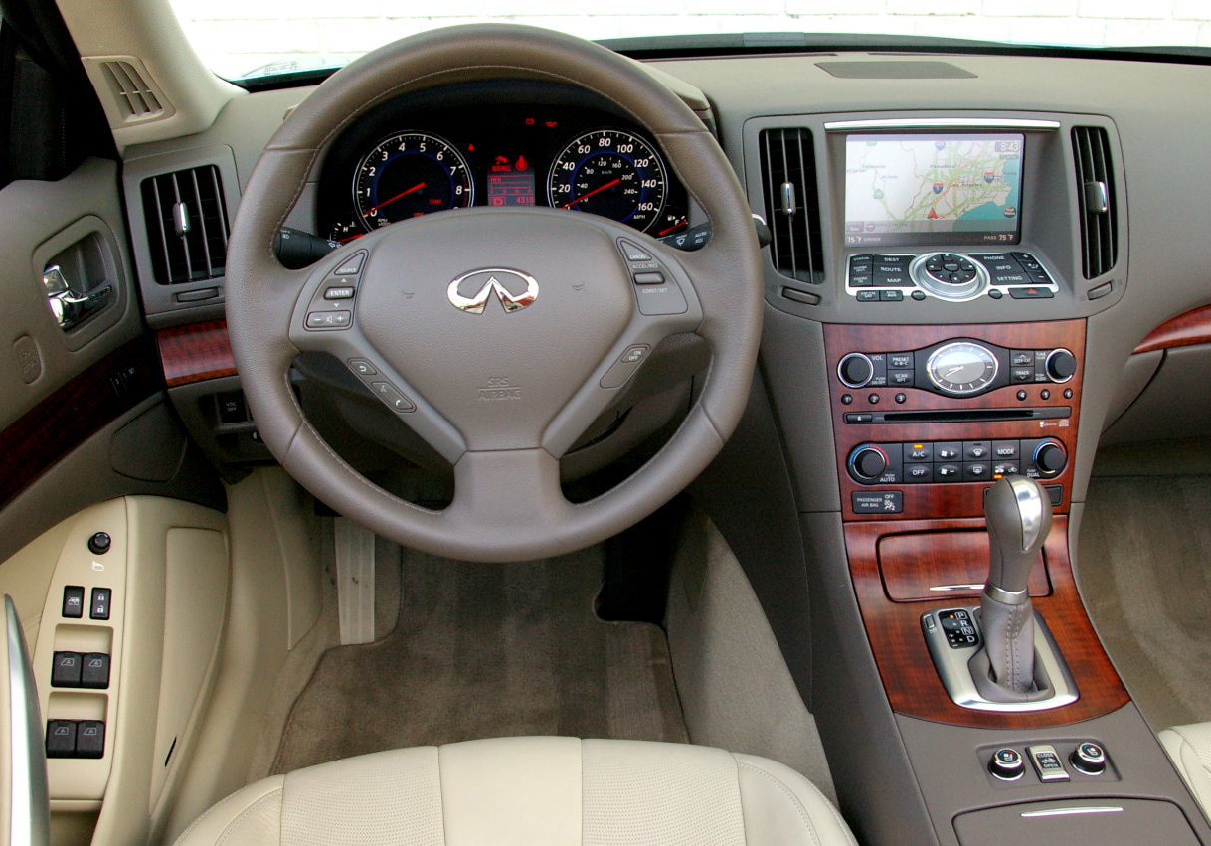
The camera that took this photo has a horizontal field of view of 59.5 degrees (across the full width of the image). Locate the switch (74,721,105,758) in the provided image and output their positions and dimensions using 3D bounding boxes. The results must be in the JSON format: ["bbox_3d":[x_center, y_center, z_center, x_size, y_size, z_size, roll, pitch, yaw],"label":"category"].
[{"bbox_3d":[-0.349,0.214,0.718,0.019,0.012,0.025,5,48,-24],"label":"switch"}]

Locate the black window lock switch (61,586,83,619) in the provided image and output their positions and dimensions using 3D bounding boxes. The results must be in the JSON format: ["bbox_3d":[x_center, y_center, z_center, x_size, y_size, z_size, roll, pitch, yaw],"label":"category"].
[{"bbox_3d":[-0.389,0.131,0.775,0.013,0.009,0.025,5,48,-24],"label":"black window lock switch"}]

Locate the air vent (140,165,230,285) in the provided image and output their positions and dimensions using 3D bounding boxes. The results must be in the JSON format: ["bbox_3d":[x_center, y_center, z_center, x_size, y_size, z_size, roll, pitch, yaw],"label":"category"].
[{"bbox_3d":[-0.360,-0.171,0.914,0.068,0.094,0.035,-11,24,-17],"label":"air vent"}]

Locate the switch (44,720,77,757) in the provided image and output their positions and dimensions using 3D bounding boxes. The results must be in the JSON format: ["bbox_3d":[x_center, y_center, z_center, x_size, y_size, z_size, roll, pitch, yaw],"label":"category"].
[{"bbox_3d":[-0.365,0.212,0.711,0.019,0.012,0.025,5,48,-24],"label":"switch"}]

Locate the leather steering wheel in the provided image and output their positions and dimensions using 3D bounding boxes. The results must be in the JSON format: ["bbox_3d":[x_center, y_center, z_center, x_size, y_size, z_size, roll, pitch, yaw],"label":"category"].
[{"bbox_3d":[-0.079,-0.095,0.778,0.378,0.378,0.105,0,6,0],"label":"leather steering wheel"}]

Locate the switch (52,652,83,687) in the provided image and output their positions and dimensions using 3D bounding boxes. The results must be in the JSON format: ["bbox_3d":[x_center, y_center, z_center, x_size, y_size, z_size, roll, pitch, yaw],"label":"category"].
[{"bbox_3d":[-0.377,0.172,0.743,0.019,0.012,0.025,5,48,-24],"label":"switch"}]

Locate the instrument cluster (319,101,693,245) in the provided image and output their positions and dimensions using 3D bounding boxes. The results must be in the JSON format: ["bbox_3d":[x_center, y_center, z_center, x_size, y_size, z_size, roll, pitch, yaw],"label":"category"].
[{"bbox_3d":[-0.091,-0.222,0.950,0.335,0.138,0.070,0,7,0],"label":"instrument cluster"}]

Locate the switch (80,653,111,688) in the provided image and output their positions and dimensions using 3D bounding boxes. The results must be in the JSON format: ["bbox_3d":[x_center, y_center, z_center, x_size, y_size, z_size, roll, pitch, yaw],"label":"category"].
[{"bbox_3d":[-0.360,0.175,0.750,0.019,0.012,0.025,5,48,-24],"label":"switch"}]

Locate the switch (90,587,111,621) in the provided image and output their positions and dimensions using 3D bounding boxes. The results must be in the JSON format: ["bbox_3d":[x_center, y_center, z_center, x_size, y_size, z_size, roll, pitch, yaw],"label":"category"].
[{"bbox_3d":[-0.372,0.133,0.781,0.013,0.009,0.025,5,48,-24],"label":"switch"}]

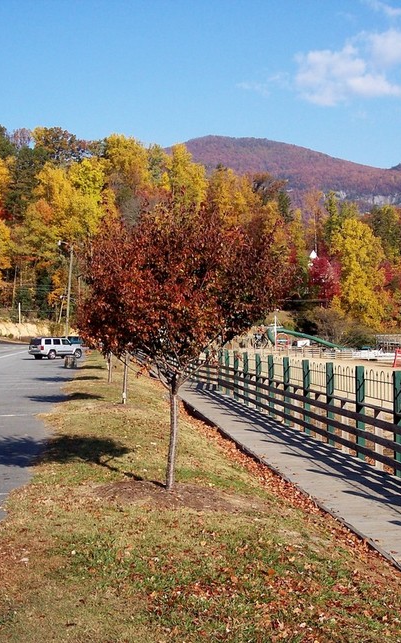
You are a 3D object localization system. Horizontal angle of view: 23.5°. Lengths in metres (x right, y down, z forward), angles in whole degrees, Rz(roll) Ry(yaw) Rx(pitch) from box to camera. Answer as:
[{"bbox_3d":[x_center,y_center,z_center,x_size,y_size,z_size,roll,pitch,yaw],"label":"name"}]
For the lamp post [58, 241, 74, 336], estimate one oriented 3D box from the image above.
[{"bbox_3d":[-12.580,-2.262,91.000,1.450,10.700,0.400,0,0,-6],"label":"lamp post"}]

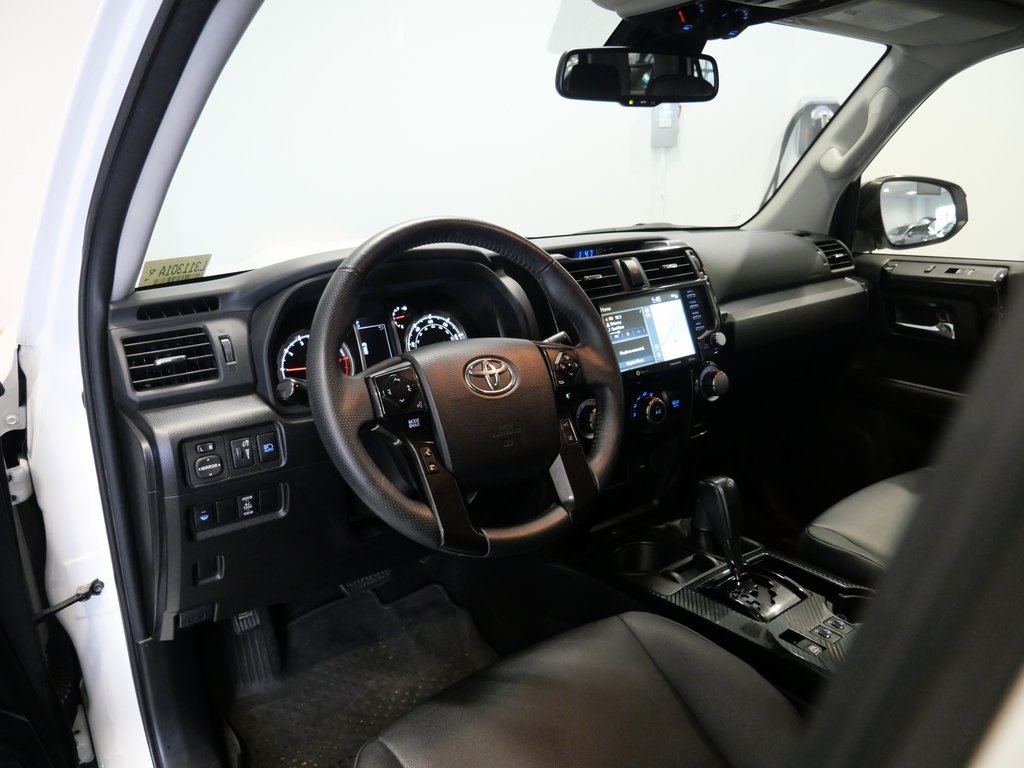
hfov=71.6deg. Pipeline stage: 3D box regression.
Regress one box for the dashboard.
[{"bbox_3d":[0.087,-0.072,1.285,1.460,0.460,0.490,-13,19,-31],"label":"dashboard"}]

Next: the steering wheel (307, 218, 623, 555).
[{"bbox_3d":[-0.045,0.001,0.816,0.385,0.385,0.100,-9,-9,-31],"label":"steering wheel"}]

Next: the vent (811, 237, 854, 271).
[{"bbox_3d":[0.679,-0.270,1.518,0.100,0.073,0.042,-13,-6,-31],"label":"vent"}]

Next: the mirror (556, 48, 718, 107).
[{"bbox_3d":[0.174,-0.439,1.020,0.255,0.075,0.045,-8,14,-19],"label":"mirror"}]

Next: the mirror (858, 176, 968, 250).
[{"bbox_3d":[0.938,-0.407,1.696,0.245,0.180,0.140,-7,16,-14],"label":"mirror"}]

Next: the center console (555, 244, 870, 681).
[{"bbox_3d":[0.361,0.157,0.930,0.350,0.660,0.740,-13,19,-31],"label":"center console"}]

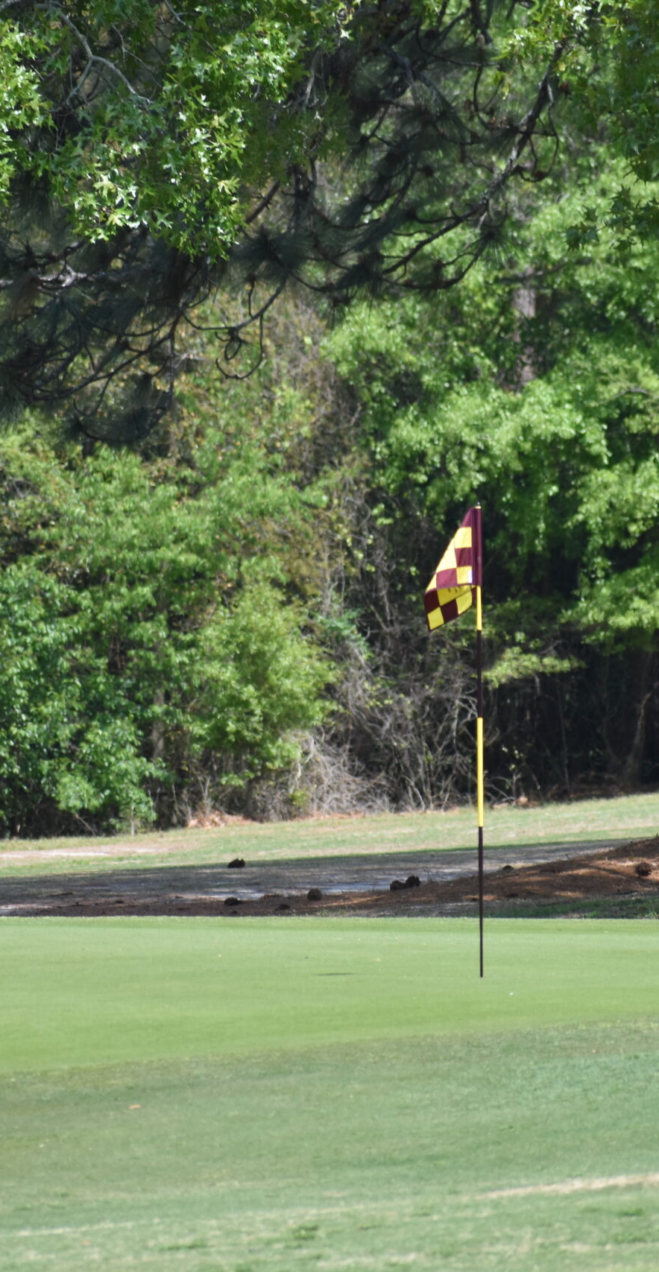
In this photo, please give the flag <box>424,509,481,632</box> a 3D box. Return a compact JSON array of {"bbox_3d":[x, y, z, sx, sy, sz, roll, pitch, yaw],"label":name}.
[{"bbox_3d":[0.553,-0.305,89.350,0.280,0.550,0.150,0,0,0],"label":"flag"}]

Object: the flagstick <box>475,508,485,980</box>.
[{"bbox_3d":[0.679,0.472,89.400,0.021,2.130,0.021,0,0,0],"label":"flagstick"}]

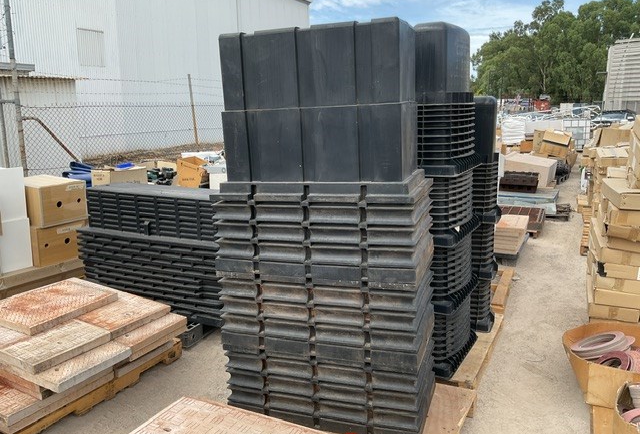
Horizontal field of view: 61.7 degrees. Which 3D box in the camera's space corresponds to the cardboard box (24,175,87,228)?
[{"bbox_3d":[-2.905,-0.151,5.709,0.680,0.400,0.490,5,12,34],"label":"cardboard box"}]

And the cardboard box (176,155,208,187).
[{"bbox_3d":[-1.712,-0.557,7.200,0.320,0.440,0.320,0,10,14],"label":"cardboard box"}]

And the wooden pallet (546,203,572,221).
[{"bbox_3d":[3.454,-0.097,8.789,1.130,0.130,1.130,3,11,26],"label":"wooden pallet"}]

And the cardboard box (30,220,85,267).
[{"bbox_3d":[-2.940,0.251,5.682,0.680,0.385,0.470,5,12,34],"label":"cardboard box"}]

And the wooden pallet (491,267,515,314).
[{"bbox_3d":[1.177,0.656,5.021,1.130,0.130,1.130,3,11,25],"label":"wooden pallet"}]

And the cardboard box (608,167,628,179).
[{"bbox_3d":[2.916,-0.439,5.185,0.240,0.095,0.320,3,11,25],"label":"cardboard box"}]

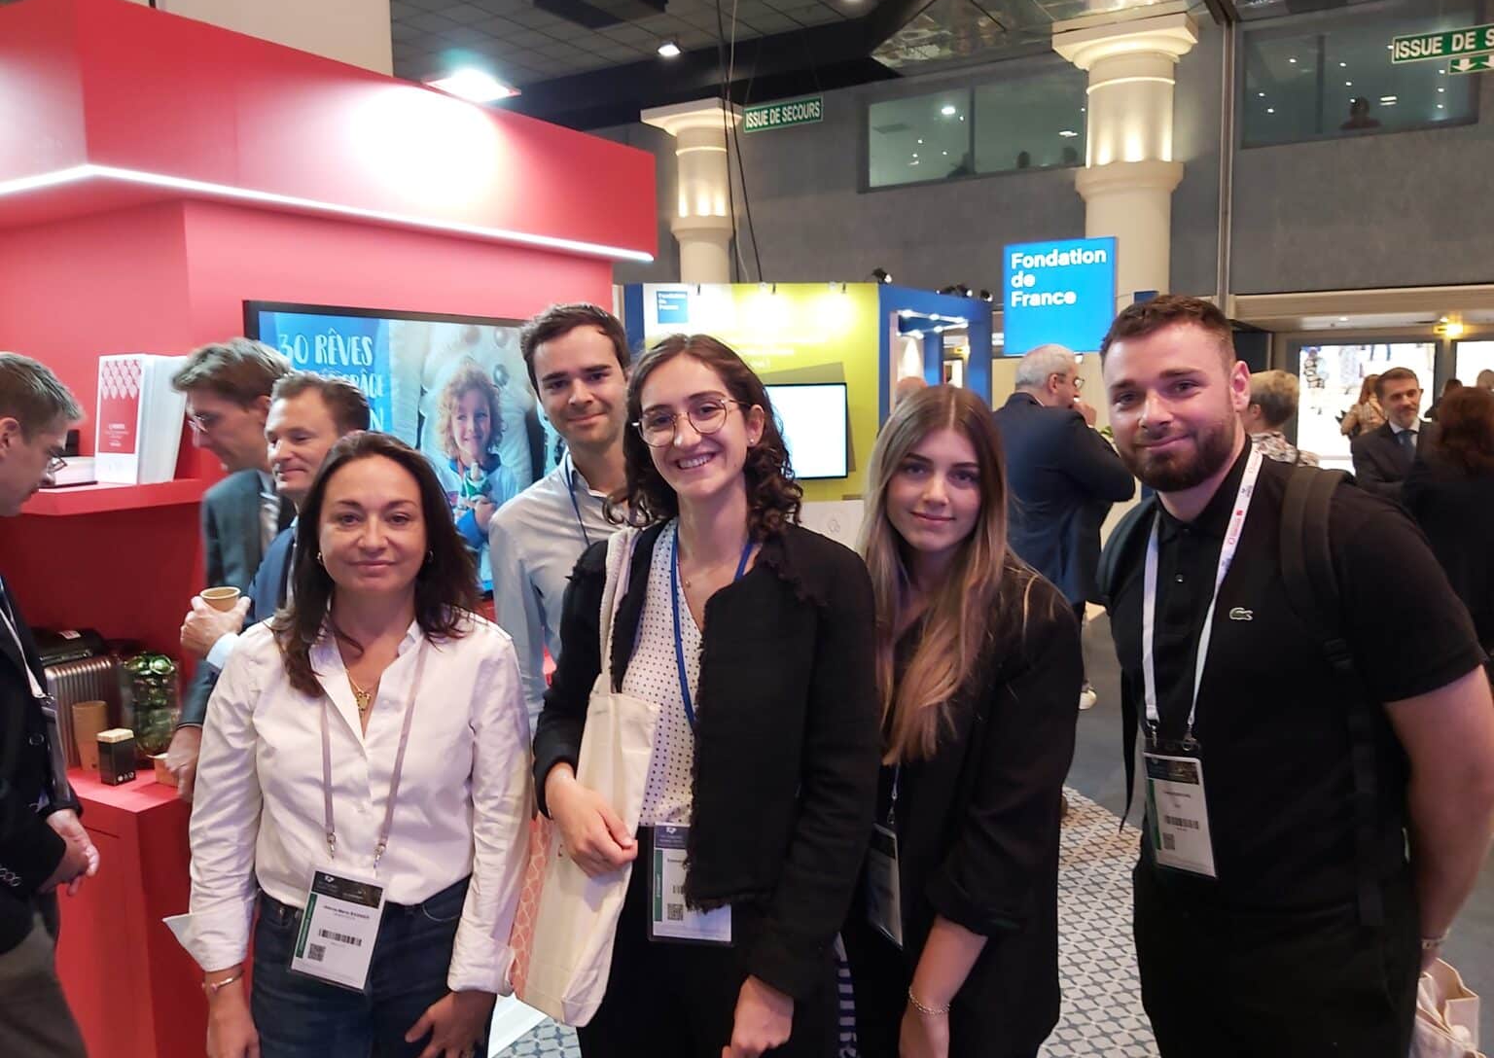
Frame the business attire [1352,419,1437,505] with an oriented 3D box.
[{"bbox_3d":[2.658,-0.105,4.540,0.470,0.680,0.290,0,7,8],"label":"business attire"}]

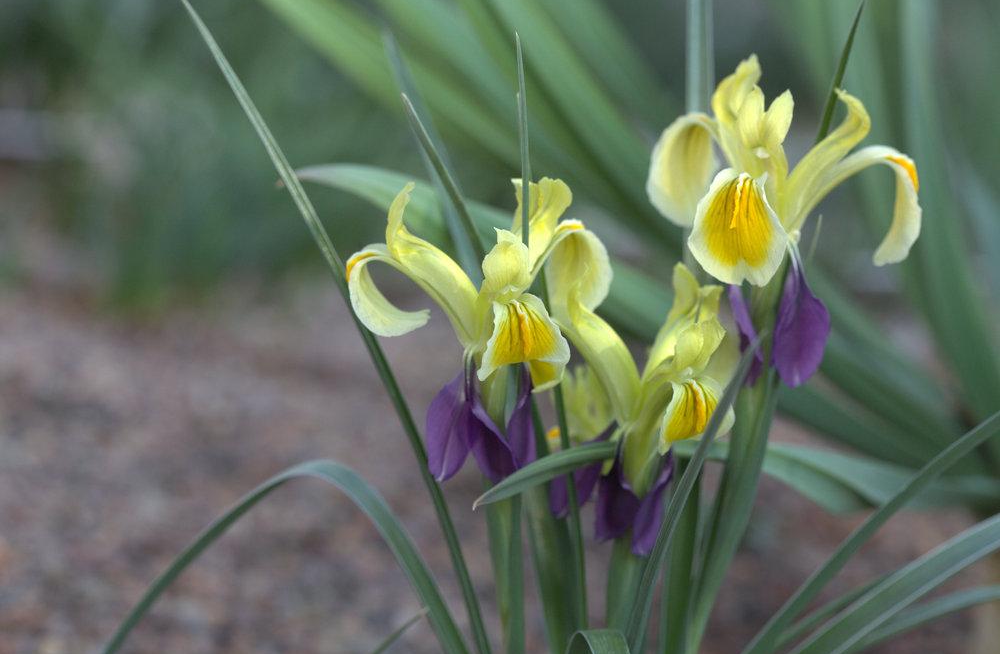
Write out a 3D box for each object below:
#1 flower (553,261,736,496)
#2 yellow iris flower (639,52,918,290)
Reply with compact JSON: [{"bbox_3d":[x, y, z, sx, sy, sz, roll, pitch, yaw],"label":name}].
[{"bbox_3d":[0.037,0.013,0.685,0.048,0.052,0.046,-5,13,-22],"label":"flower"},{"bbox_3d":[0.072,-0.040,0.680,0.068,0.052,0.056,2,12,8],"label":"yellow iris flower"}]

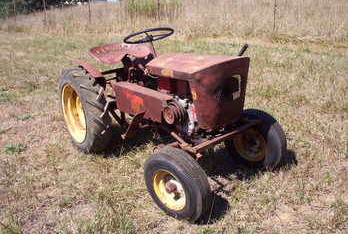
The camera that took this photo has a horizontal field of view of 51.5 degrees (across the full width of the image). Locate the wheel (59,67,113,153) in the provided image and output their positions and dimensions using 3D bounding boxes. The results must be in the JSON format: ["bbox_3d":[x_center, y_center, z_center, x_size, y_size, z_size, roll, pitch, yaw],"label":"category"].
[{"bbox_3d":[-0.712,-0.039,2.813,0.178,0.695,0.695,-16,22,-33],"label":"wheel"}]

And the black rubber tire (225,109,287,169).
[{"bbox_3d":[0.507,0.153,2.259,0.120,0.413,0.413,-19,24,-40],"label":"black rubber tire"}]

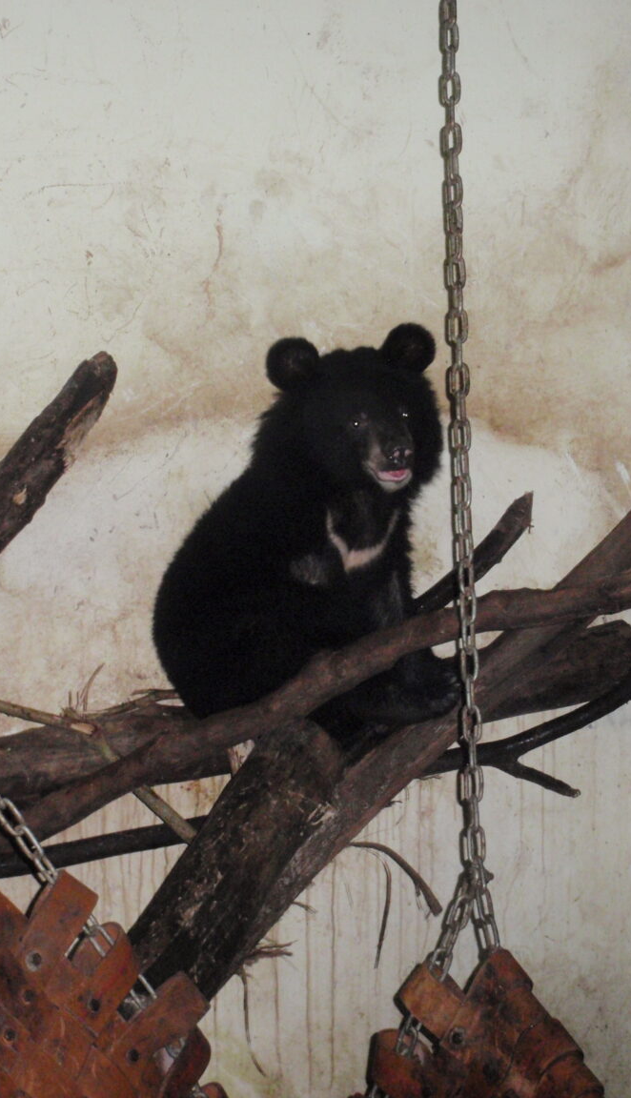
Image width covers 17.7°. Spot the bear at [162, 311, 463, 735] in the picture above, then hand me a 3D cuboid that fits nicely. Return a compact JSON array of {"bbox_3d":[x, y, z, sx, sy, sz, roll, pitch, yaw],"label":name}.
[{"bbox_3d":[-0.016,-0.023,3.240,0.480,0.670,0.370,4,6,44],"label":"bear"}]

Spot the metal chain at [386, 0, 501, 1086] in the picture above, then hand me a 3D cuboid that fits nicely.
[{"bbox_3d":[0.178,-0.060,2.900,0.150,1.580,0.090,-1,-13,0],"label":"metal chain"}]

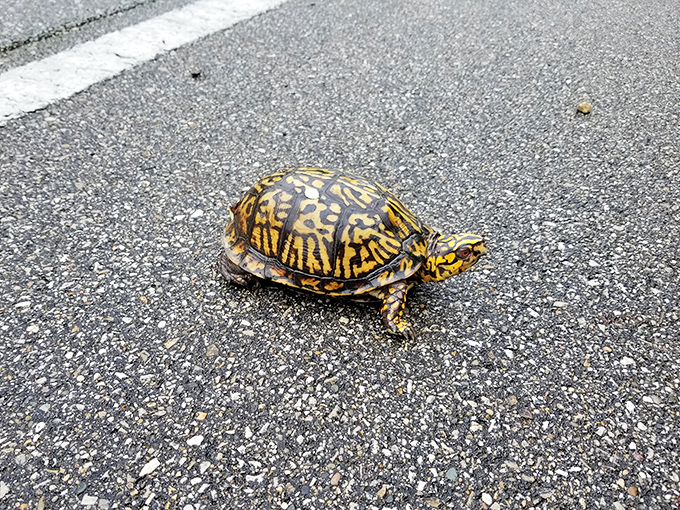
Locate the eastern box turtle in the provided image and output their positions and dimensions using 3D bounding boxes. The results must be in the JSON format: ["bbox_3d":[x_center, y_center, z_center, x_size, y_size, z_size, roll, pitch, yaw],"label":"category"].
[{"bbox_3d":[0.006,-0.015,0.311,0.161,0.065,0.098,10,41,11],"label":"eastern box turtle"}]

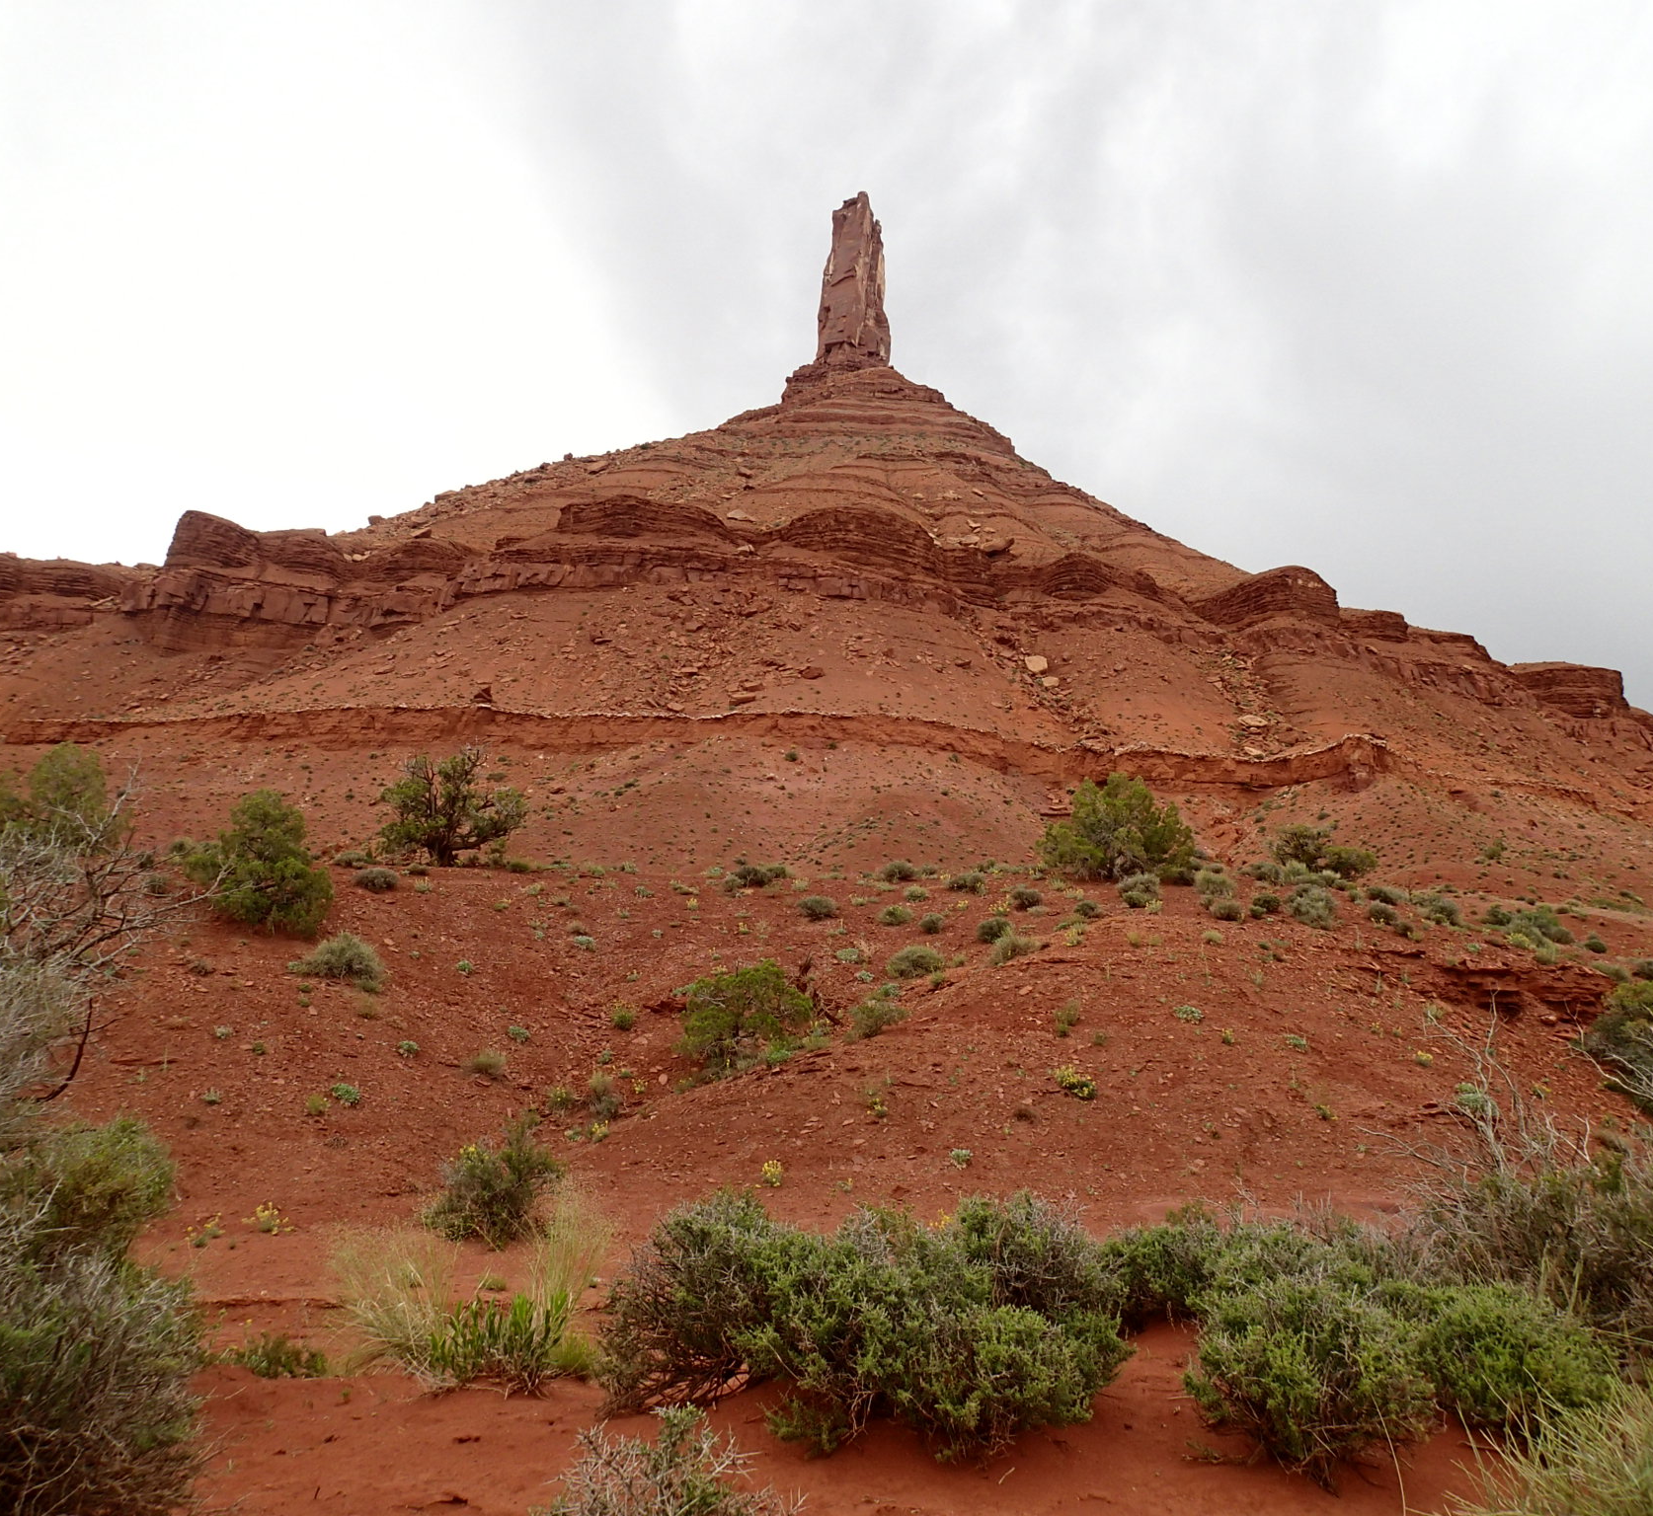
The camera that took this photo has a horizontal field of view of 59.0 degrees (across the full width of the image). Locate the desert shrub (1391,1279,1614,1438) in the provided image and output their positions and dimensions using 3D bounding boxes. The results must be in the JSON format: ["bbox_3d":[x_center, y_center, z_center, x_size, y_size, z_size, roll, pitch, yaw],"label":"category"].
[{"bbox_3d":[2.135,1.891,4.600,0.712,0.449,0.677,-2,-6,24],"label":"desert shrub"}]

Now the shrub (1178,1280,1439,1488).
[{"bbox_3d":[1.405,1.811,4.250,0.726,0.546,0.690,-2,-6,18],"label":"shrub"}]

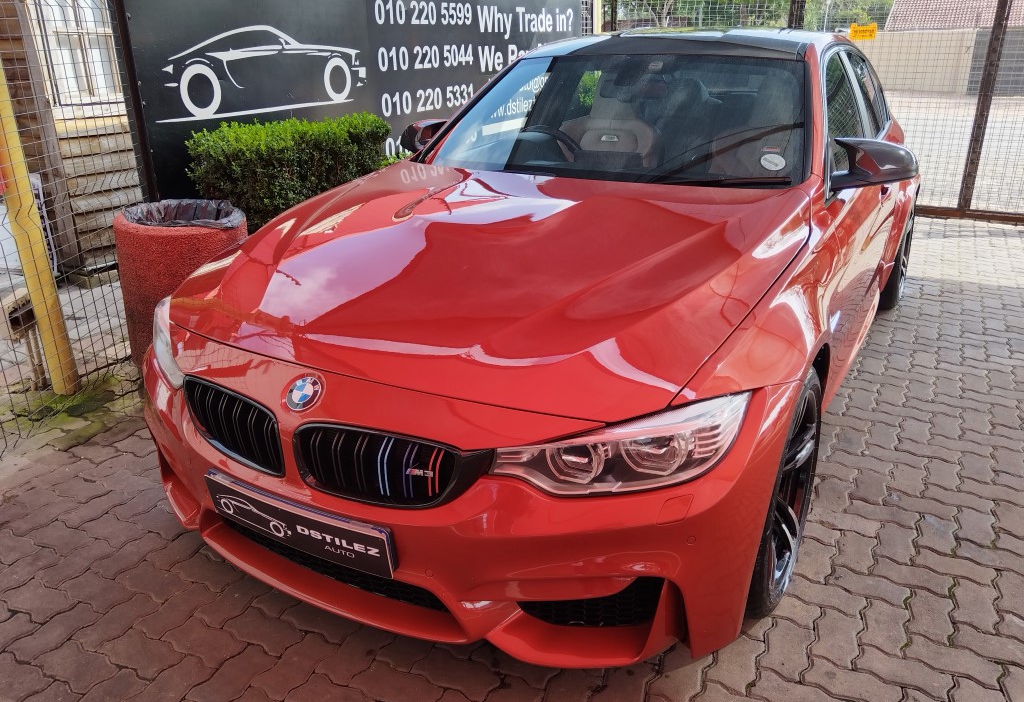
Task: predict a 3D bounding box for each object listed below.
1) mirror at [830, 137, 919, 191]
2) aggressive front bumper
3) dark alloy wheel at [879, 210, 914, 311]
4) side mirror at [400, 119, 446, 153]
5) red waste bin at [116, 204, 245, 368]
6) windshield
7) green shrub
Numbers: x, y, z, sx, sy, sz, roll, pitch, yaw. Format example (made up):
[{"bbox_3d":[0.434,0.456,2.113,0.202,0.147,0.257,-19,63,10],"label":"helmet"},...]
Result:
[{"bbox_3d":[1.155,-0.585,2.443,0.250,0.165,0.180,11,25,28],"label":"mirror"},{"bbox_3d":[-0.328,0.267,1.898,1.830,0.610,0.620,11,25,28],"label":"aggressive front bumper"},{"bbox_3d":[2.007,-0.571,4.252,0.275,0.670,0.670,11,25,28],"label":"dark alloy wheel"},{"bbox_3d":[-0.397,-0.891,3.267,0.250,0.165,0.180,11,25,28],"label":"side mirror"},{"bbox_3d":[-1.408,-0.253,3.414,0.580,0.740,0.580,11,25,28],"label":"red waste bin"},{"bbox_3d":[0.382,-0.864,2.814,1.420,0.130,0.740,11,59,28],"label":"windshield"},{"bbox_3d":[-1.152,-0.853,4.366,0.500,0.900,1.330,7,23,19],"label":"green shrub"}]

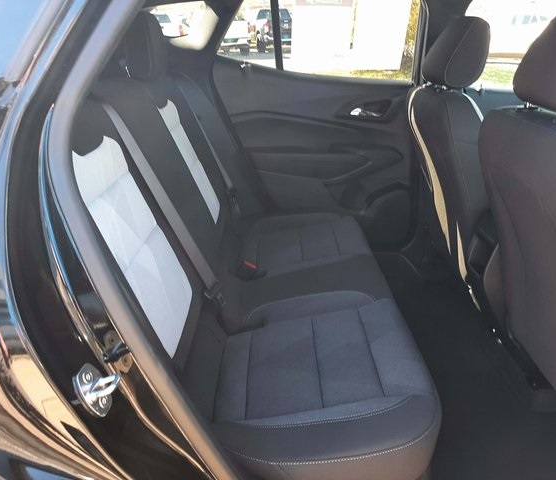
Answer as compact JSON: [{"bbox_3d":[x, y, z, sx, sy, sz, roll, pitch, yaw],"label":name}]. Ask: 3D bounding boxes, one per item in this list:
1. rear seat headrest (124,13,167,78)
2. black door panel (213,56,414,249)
[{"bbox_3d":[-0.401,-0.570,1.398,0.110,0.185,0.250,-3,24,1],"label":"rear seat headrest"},{"bbox_3d":[0.134,-0.300,1.872,0.800,0.740,0.130,2,24,-1],"label":"black door panel"}]

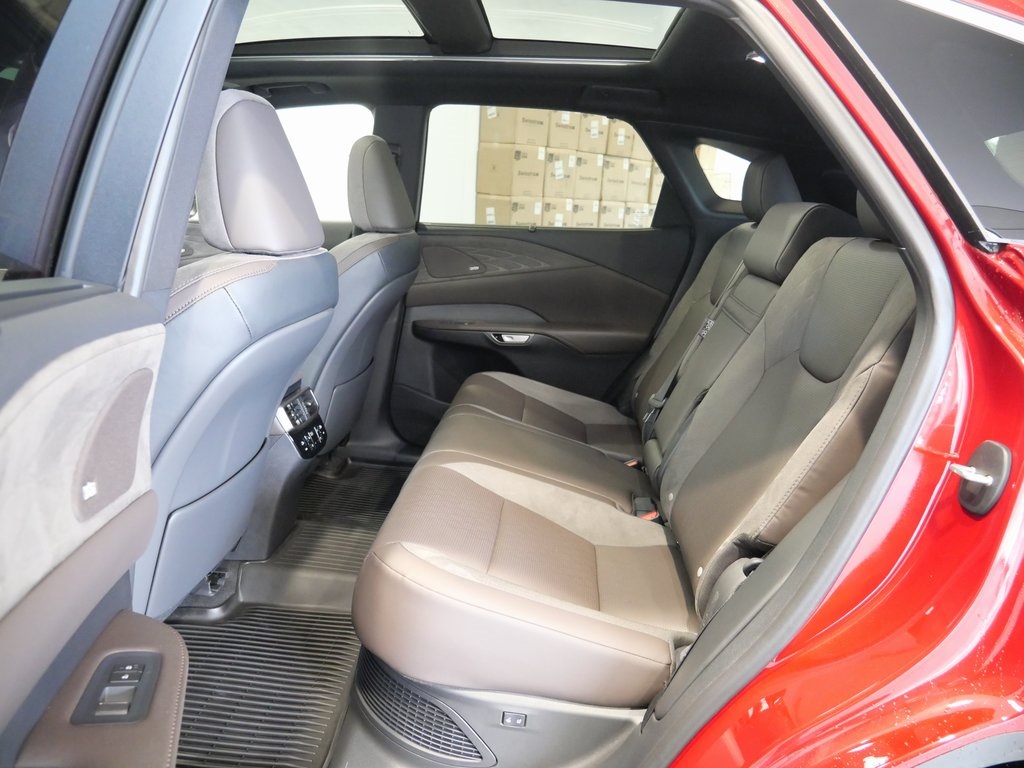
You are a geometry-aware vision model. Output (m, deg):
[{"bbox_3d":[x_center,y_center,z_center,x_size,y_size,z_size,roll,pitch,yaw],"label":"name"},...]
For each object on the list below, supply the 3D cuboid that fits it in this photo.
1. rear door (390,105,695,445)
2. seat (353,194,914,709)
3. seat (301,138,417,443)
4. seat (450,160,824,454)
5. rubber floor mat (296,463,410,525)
[{"bbox_3d":[0.080,-0.273,2.254,0.990,1.115,0.260,3,15,4],"label":"rear door"},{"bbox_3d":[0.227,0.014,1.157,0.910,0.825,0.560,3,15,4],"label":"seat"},{"bbox_3d":[-0.680,-0.188,1.976,0.860,0.975,0.550,3,15,4],"label":"seat"},{"bbox_3d":[0.290,-0.188,1.918,0.920,0.835,0.520,3,15,4],"label":"seat"},{"bbox_3d":[-0.451,0.299,2.121,0.490,0.040,0.460,3,15,4],"label":"rubber floor mat"}]

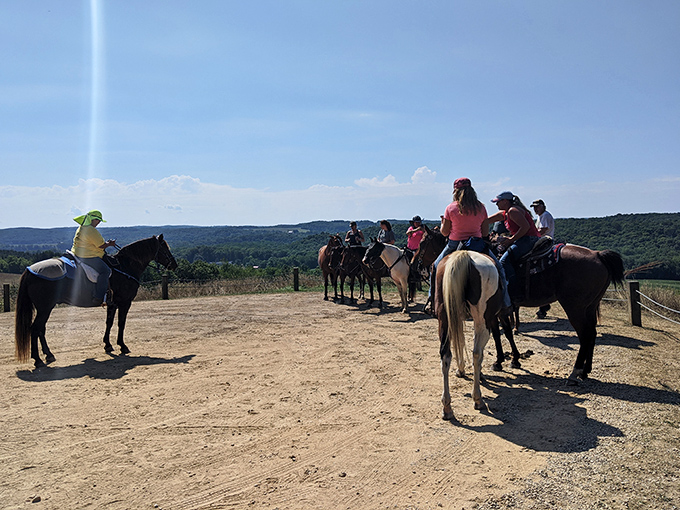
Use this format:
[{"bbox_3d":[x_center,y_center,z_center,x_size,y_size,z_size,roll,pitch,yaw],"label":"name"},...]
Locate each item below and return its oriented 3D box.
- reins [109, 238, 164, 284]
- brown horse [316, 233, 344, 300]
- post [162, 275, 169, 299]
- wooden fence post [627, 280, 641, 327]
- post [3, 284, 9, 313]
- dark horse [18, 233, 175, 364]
[{"bbox_3d":[-3.280,0.090,8.680,0.950,0.680,0.300,-3,1,-37],"label":"reins"},{"bbox_3d":[-0.330,0.428,15.600,0.600,1.830,2.150,-2,1,-12],"label":"brown horse"},{"bbox_3d":[-5.685,1.074,17.300,0.170,0.820,0.170,-2,1,-18],"label":"post"},{"bbox_3d":[5.183,0.861,9.350,0.170,0.800,0.170,-1,1,17],"label":"wooden fence post"},{"bbox_3d":[-9.775,1.276,15.500,0.170,0.810,0.170,-2,1,-18],"label":"post"},{"bbox_3d":[-3.700,0.649,8.360,2.350,1.870,0.600,-3,1,-37],"label":"dark horse"}]

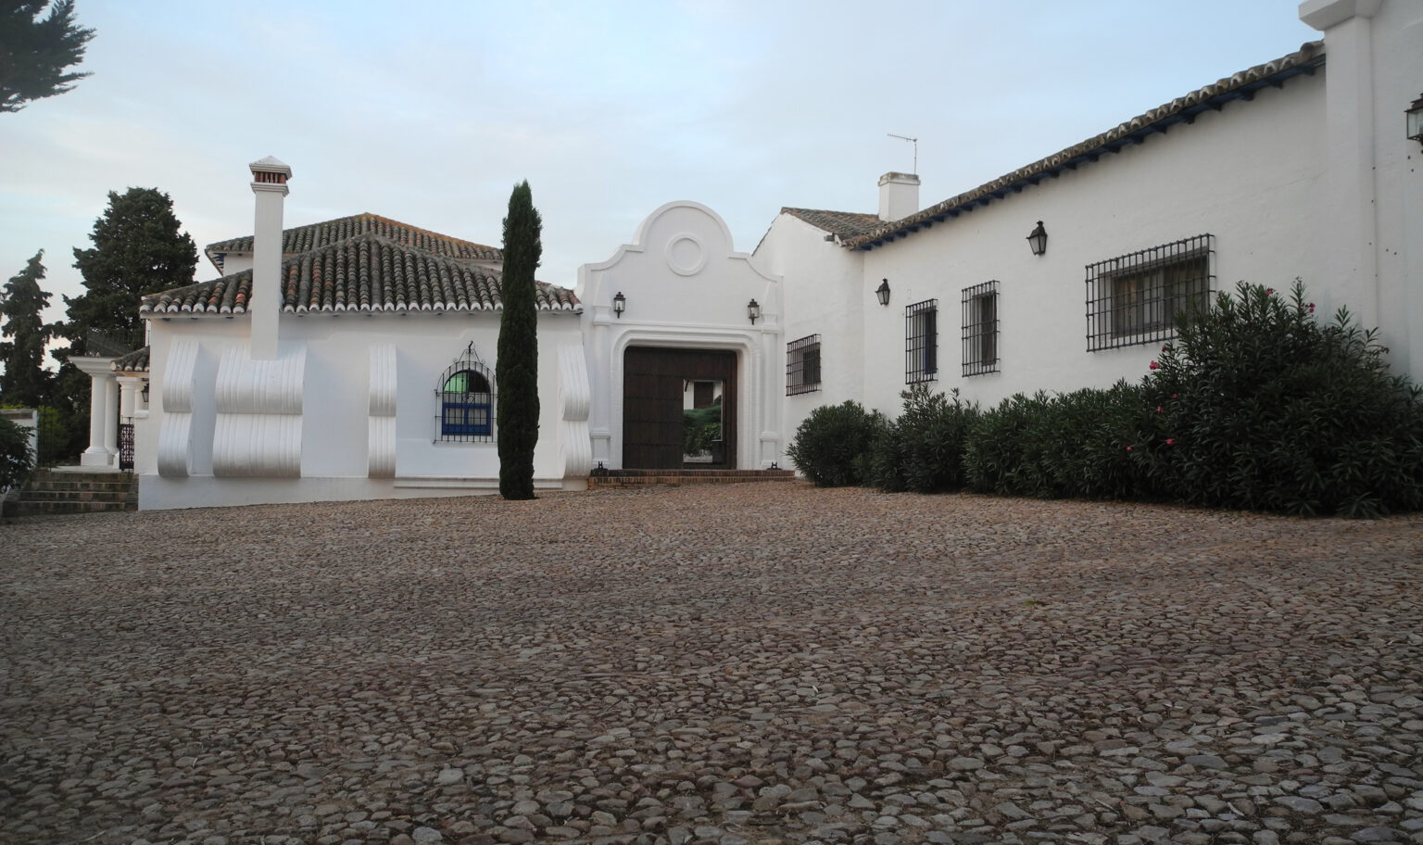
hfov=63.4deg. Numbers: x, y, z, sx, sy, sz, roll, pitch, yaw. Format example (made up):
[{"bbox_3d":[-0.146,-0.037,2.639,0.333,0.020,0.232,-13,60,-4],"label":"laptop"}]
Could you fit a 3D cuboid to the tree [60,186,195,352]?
[{"bbox_3d":[-21.293,-3.802,42.028,4.900,9.670,4.900,0,-3,0],"label":"tree"}]

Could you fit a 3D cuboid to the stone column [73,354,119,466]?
[{"bbox_3d":[-14.006,-0.243,26.200,0.800,2.530,0.800,1,-3,-16],"label":"stone column"}]

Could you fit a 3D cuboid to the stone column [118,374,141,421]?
[{"bbox_3d":[-13.768,-0.120,27.181,0.480,2.050,0.480,1,-3,-16],"label":"stone column"}]

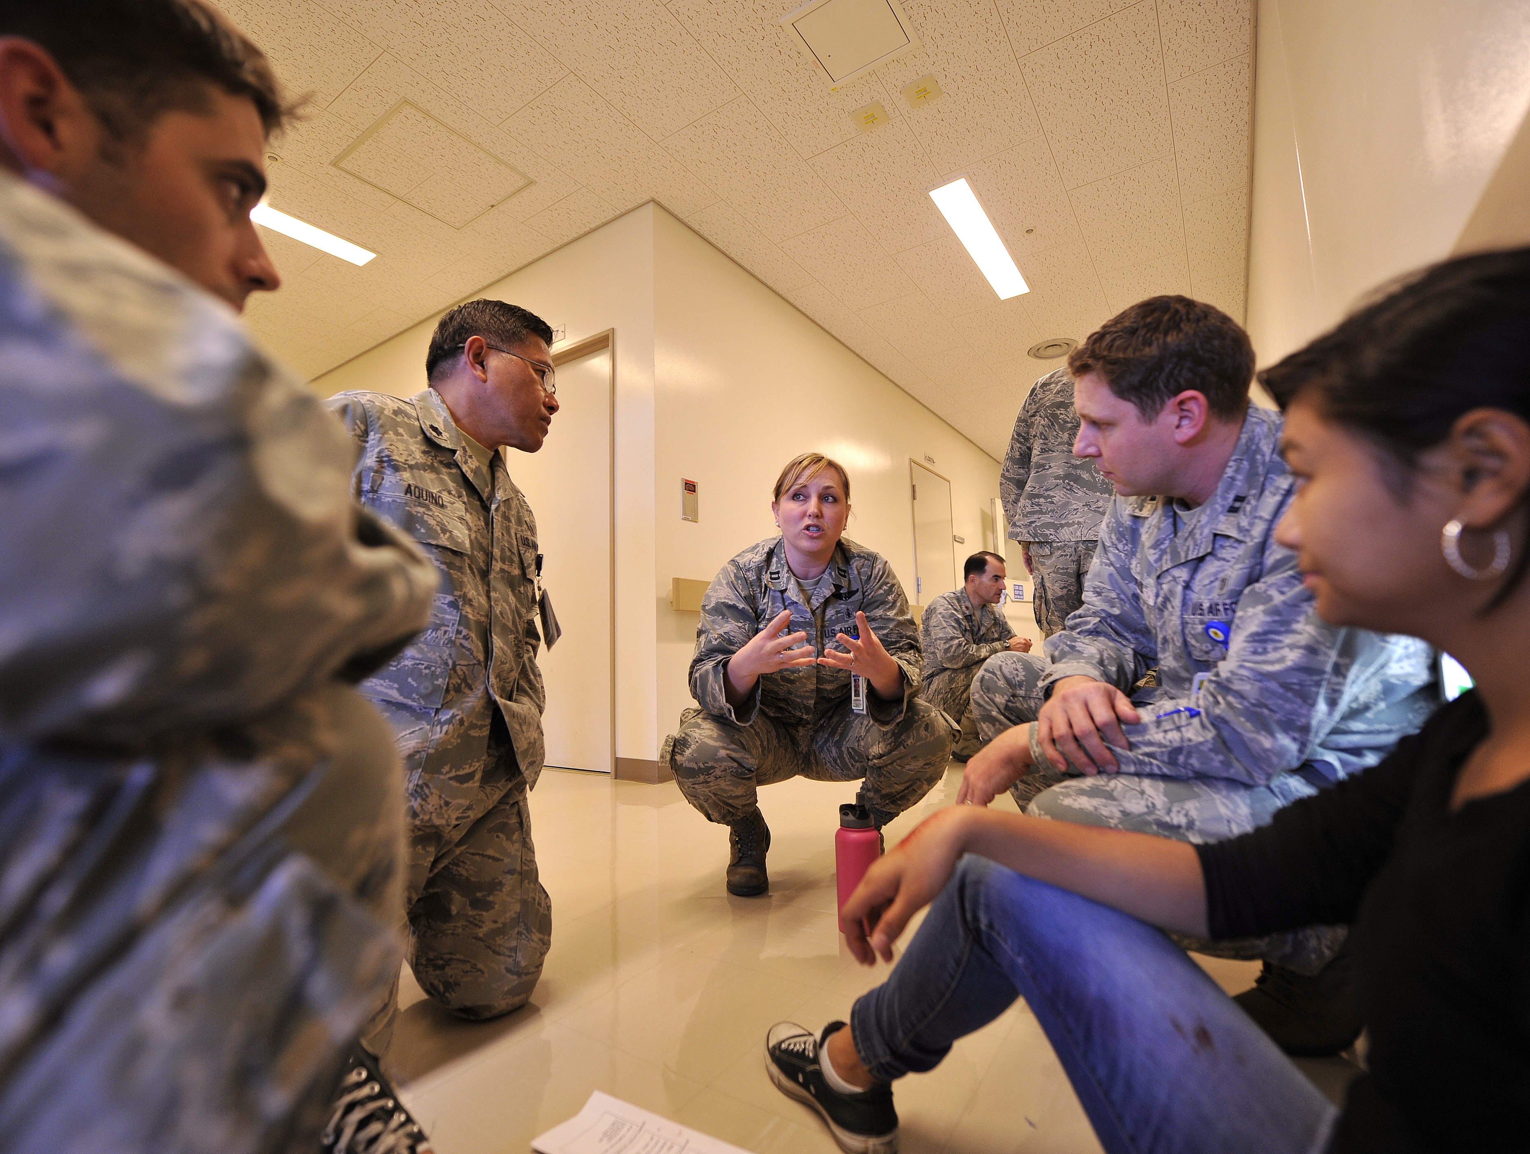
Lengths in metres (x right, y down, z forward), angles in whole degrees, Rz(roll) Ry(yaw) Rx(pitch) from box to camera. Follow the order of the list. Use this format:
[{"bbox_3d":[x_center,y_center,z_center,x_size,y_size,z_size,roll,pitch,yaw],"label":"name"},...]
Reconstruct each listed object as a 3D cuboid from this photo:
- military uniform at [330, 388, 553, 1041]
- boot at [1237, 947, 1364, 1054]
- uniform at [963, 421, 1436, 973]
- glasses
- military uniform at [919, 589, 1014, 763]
[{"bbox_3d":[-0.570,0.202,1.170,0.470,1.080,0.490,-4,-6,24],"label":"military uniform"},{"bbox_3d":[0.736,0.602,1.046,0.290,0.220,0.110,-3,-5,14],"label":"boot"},{"bbox_3d":[0.680,0.188,1.000,0.580,0.860,0.580,-1,-5,-3],"label":"uniform"},{"bbox_3d":[-0.453,-0.368,1.170,0.145,0.045,0.138,10,-11,-37],"label":"glasses"},{"bbox_3d":[1.070,0.475,3.440,0.620,0.840,0.520,-6,-7,39],"label":"military uniform"}]

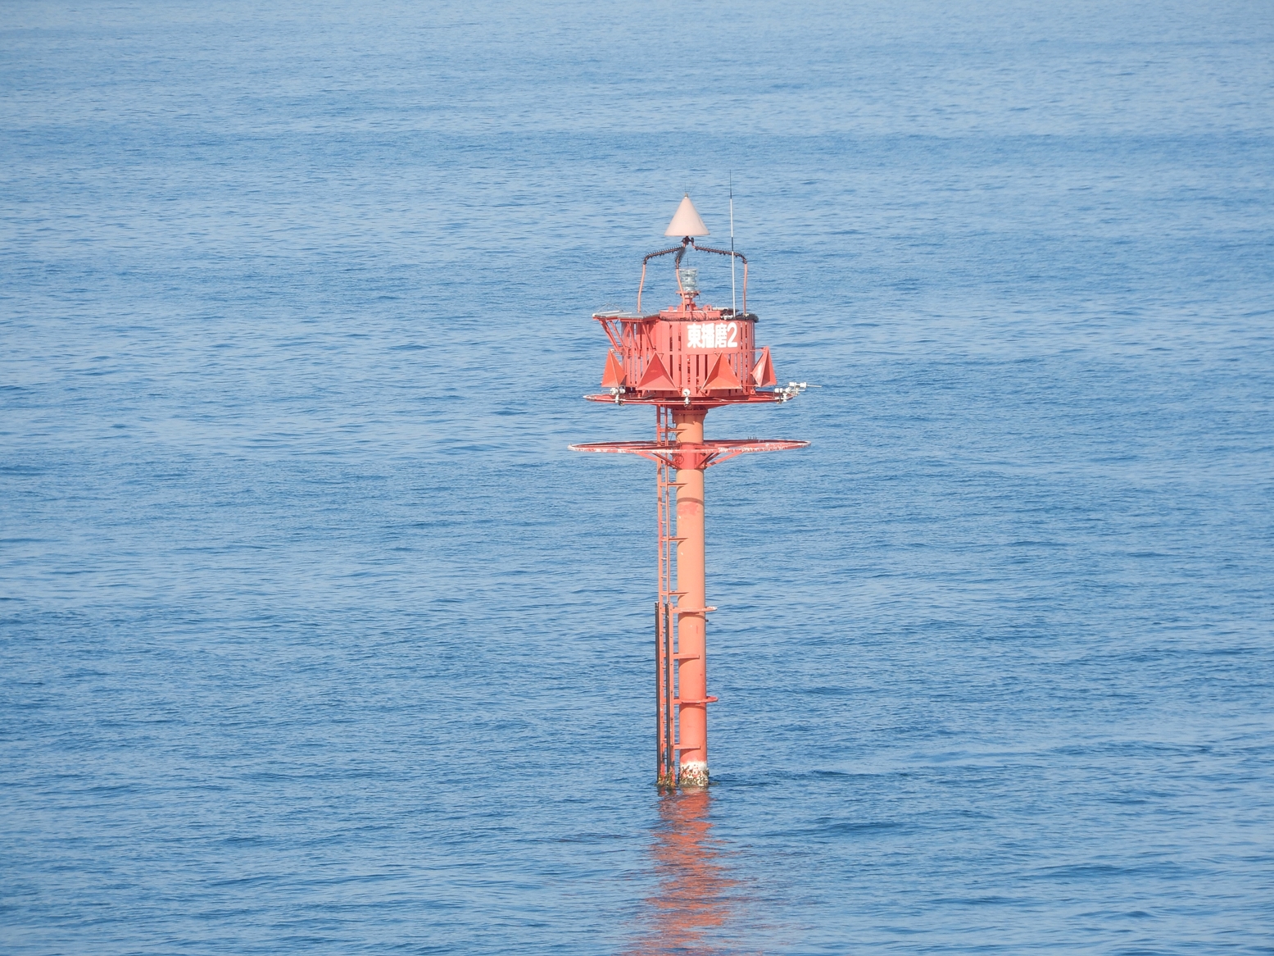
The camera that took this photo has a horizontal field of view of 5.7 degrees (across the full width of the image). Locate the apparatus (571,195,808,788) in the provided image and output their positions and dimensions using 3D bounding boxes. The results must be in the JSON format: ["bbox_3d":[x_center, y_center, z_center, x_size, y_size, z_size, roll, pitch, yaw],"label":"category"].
[{"bbox_3d":[0.881,0.231,214.000,3.970,9.870,3.970,-1,2,0],"label":"apparatus"}]

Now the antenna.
[{"bbox_3d":[1.591,-3.874,213.800,0.036,2.370,0.036,-2,2,0],"label":"antenna"}]

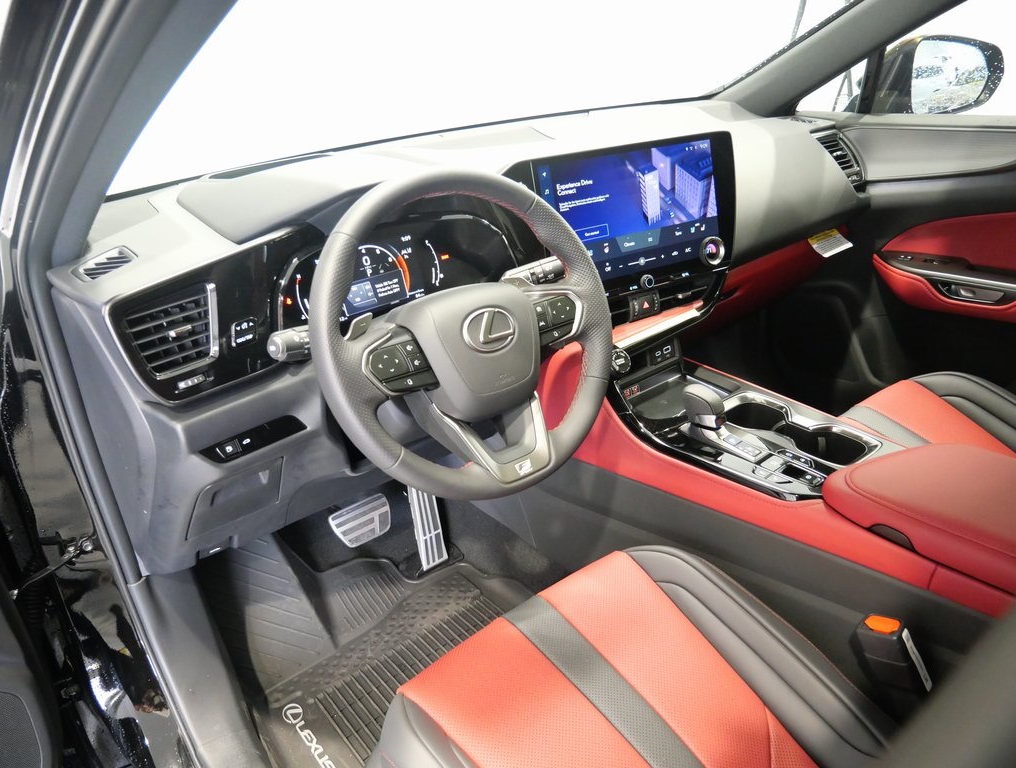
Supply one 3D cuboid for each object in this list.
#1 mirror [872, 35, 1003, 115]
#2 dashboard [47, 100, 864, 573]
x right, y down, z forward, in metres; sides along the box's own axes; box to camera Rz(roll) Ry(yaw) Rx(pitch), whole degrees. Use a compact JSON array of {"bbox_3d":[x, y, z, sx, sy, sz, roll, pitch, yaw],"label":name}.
[{"bbox_3d":[0.909,-0.653,1.518,0.225,0.158,0.140,-14,27,-18],"label":"mirror"},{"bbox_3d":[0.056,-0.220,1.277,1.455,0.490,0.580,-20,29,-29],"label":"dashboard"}]

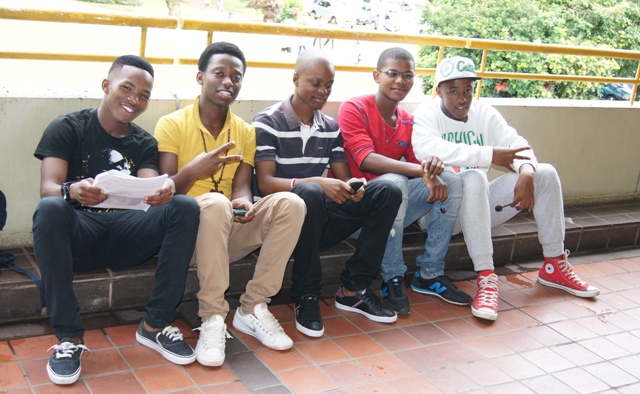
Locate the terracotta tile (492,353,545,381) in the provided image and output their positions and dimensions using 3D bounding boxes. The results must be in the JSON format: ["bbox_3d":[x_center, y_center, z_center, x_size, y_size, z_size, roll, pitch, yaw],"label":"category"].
[{"bbox_3d":[0.740,0.643,3.006,0.154,0.015,0.154,-3,19,-32],"label":"terracotta tile"}]

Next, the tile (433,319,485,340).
[{"bbox_3d":[0.577,0.549,3.297,0.156,0.012,0.156,-3,19,-32],"label":"tile"}]

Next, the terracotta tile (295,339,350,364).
[{"bbox_3d":[0.013,0.577,2.948,0.156,0.012,0.156,-3,19,-32],"label":"terracotta tile"}]

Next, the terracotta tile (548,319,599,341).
[{"bbox_3d":[1.070,0.572,3.380,0.155,0.014,0.155,-3,19,-31],"label":"terracotta tile"}]

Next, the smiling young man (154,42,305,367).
[{"bbox_3d":[-0.319,-0.034,2.996,0.535,1.014,0.841,1,17,-22],"label":"smiling young man"}]

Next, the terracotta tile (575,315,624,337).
[{"bbox_3d":[1.214,0.566,3.487,0.154,0.015,0.154,-3,19,-32],"label":"terracotta tile"}]

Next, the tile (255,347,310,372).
[{"bbox_3d":[-0.127,0.583,2.846,0.153,0.014,0.156,-3,18,-31],"label":"tile"}]

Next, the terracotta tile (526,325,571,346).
[{"bbox_3d":[0.931,0.579,3.295,0.155,0.014,0.155,-3,19,-31],"label":"terracotta tile"}]

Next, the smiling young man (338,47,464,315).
[{"bbox_3d":[0.352,-0.115,3.553,0.523,1.059,0.672,-3,19,-32],"label":"smiling young man"}]

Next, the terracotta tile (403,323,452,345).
[{"bbox_3d":[0.431,0.552,3.183,0.153,0.014,0.156,-3,18,-31],"label":"terracotta tile"}]

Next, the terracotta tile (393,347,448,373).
[{"bbox_3d":[0.375,0.605,2.955,0.155,0.014,0.155,-3,19,-31],"label":"terracotta tile"}]

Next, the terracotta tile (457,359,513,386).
[{"bbox_3d":[0.606,0.654,2.942,0.156,0.012,0.156,-3,19,-32],"label":"terracotta tile"}]

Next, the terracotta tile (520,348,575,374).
[{"bbox_3d":[0.880,0.636,3.093,0.154,0.015,0.154,-3,19,-32],"label":"terracotta tile"}]

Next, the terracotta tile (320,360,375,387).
[{"bbox_3d":[0.097,0.623,2.794,0.153,0.014,0.156,-3,18,-31],"label":"terracotta tile"}]

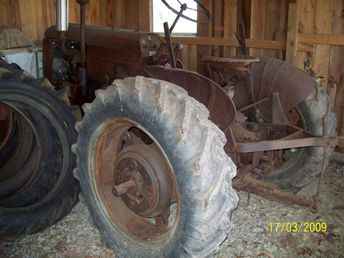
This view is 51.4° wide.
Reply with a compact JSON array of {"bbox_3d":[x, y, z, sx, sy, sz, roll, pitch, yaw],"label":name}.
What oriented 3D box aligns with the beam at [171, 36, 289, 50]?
[{"bbox_3d":[0.908,-1.386,5.725,1.902,0.127,0.045,2,14,-5],"label":"beam"}]

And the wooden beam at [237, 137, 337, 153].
[{"bbox_3d":[0.911,0.131,2.885,0.751,0.066,0.048,-4,12,21],"label":"wooden beam"}]

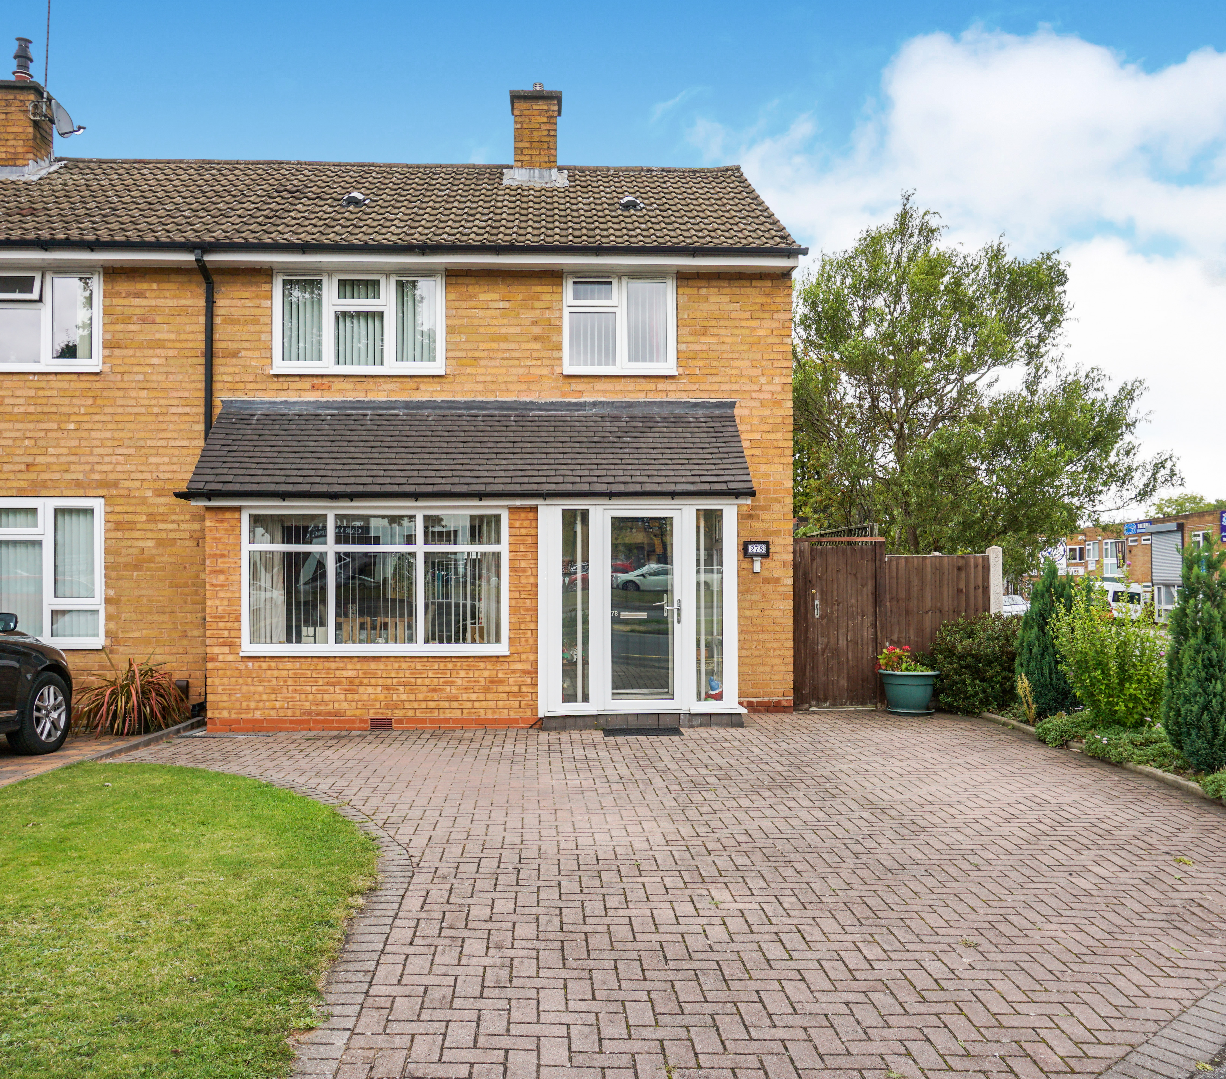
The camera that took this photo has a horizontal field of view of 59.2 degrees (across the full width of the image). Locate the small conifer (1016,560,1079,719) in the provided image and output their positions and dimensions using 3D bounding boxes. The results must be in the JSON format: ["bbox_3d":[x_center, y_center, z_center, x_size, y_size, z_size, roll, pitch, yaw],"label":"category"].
[{"bbox_3d":[4.509,1.031,11.200,0.660,1.650,0.660,0,0,-3],"label":"small conifer"}]

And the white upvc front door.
[{"bbox_3d":[0.252,0.705,10.600,1.940,2.080,0.130,0,0,-3],"label":"white upvc front door"}]

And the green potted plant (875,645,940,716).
[{"bbox_3d":[3.155,1.490,11.550,0.650,0.720,0.630,0,0,-3],"label":"green potted plant"}]

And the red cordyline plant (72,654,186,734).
[{"bbox_3d":[-4.889,1.579,10.950,1.150,0.840,1.000,0,0,-3],"label":"red cordyline plant"}]

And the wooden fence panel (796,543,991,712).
[{"bbox_3d":[3.079,0.966,11.860,2.170,1.790,0.100,0,0,-3],"label":"wooden fence panel"}]

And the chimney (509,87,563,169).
[{"bbox_3d":[-1.024,-5.350,14.450,0.680,1.080,0.660,0,0,-3],"label":"chimney"}]

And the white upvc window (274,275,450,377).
[{"bbox_3d":[-2.707,-2.305,11.510,1.830,1.070,0.110,0,0,-3],"label":"white upvc window"}]

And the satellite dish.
[{"bbox_3d":[-7.282,-5.631,14.400,0.450,0.530,0.510,0,0,6],"label":"satellite dish"}]

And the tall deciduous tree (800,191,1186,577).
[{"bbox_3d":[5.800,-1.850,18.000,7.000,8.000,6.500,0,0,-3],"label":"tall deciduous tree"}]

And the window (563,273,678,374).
[{"bbox_3d":[0.075,-2.320,11.640,1.220,1.070,0.110,0,0,-3],"label":"window"}]

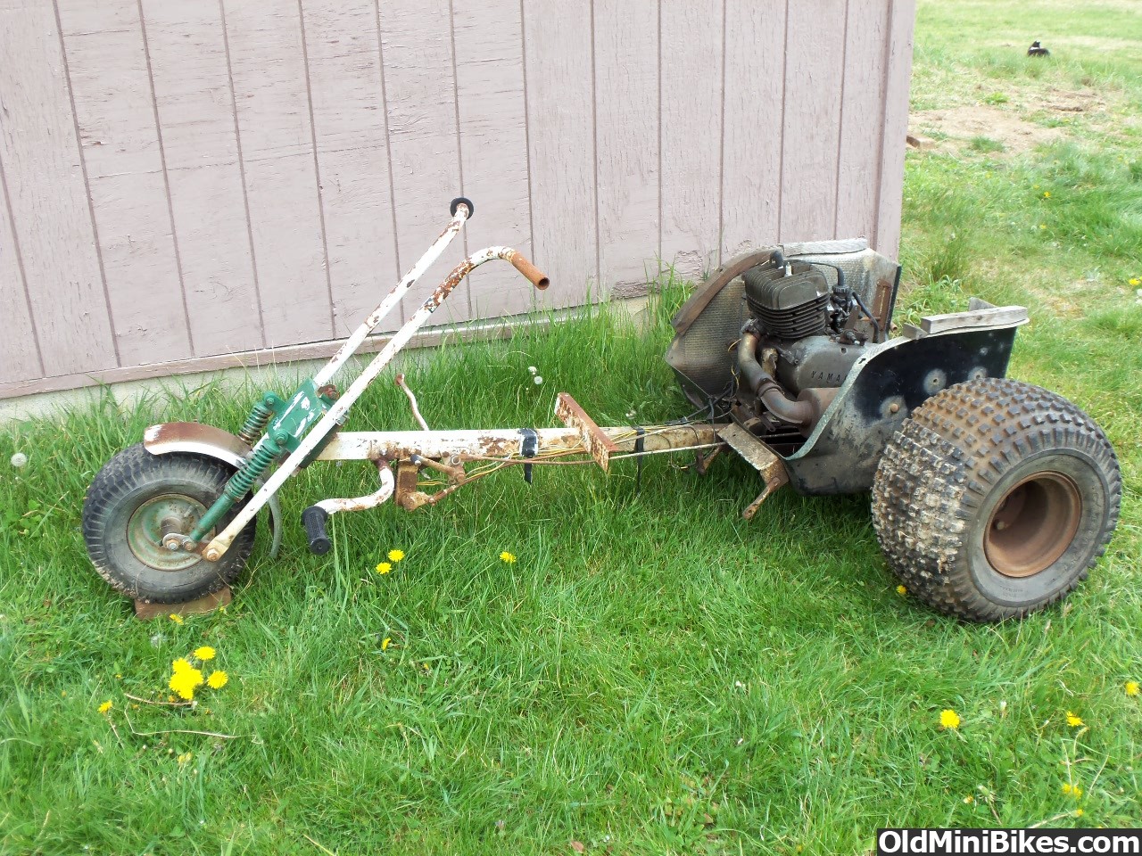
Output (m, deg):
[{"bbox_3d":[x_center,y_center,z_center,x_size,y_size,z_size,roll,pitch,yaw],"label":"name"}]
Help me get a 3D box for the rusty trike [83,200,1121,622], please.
[{"bbox_3d":[0.009,-0.064,2.740,2.080,0.825,1.200,-8,24,-17],"label":"rusty trike"}]

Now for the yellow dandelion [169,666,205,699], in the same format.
[{"bbox_3d":[-0.722,0.479,2.358,0.068,0.040,0.060,-2,23,1],"label":"yellow dandelion"}]

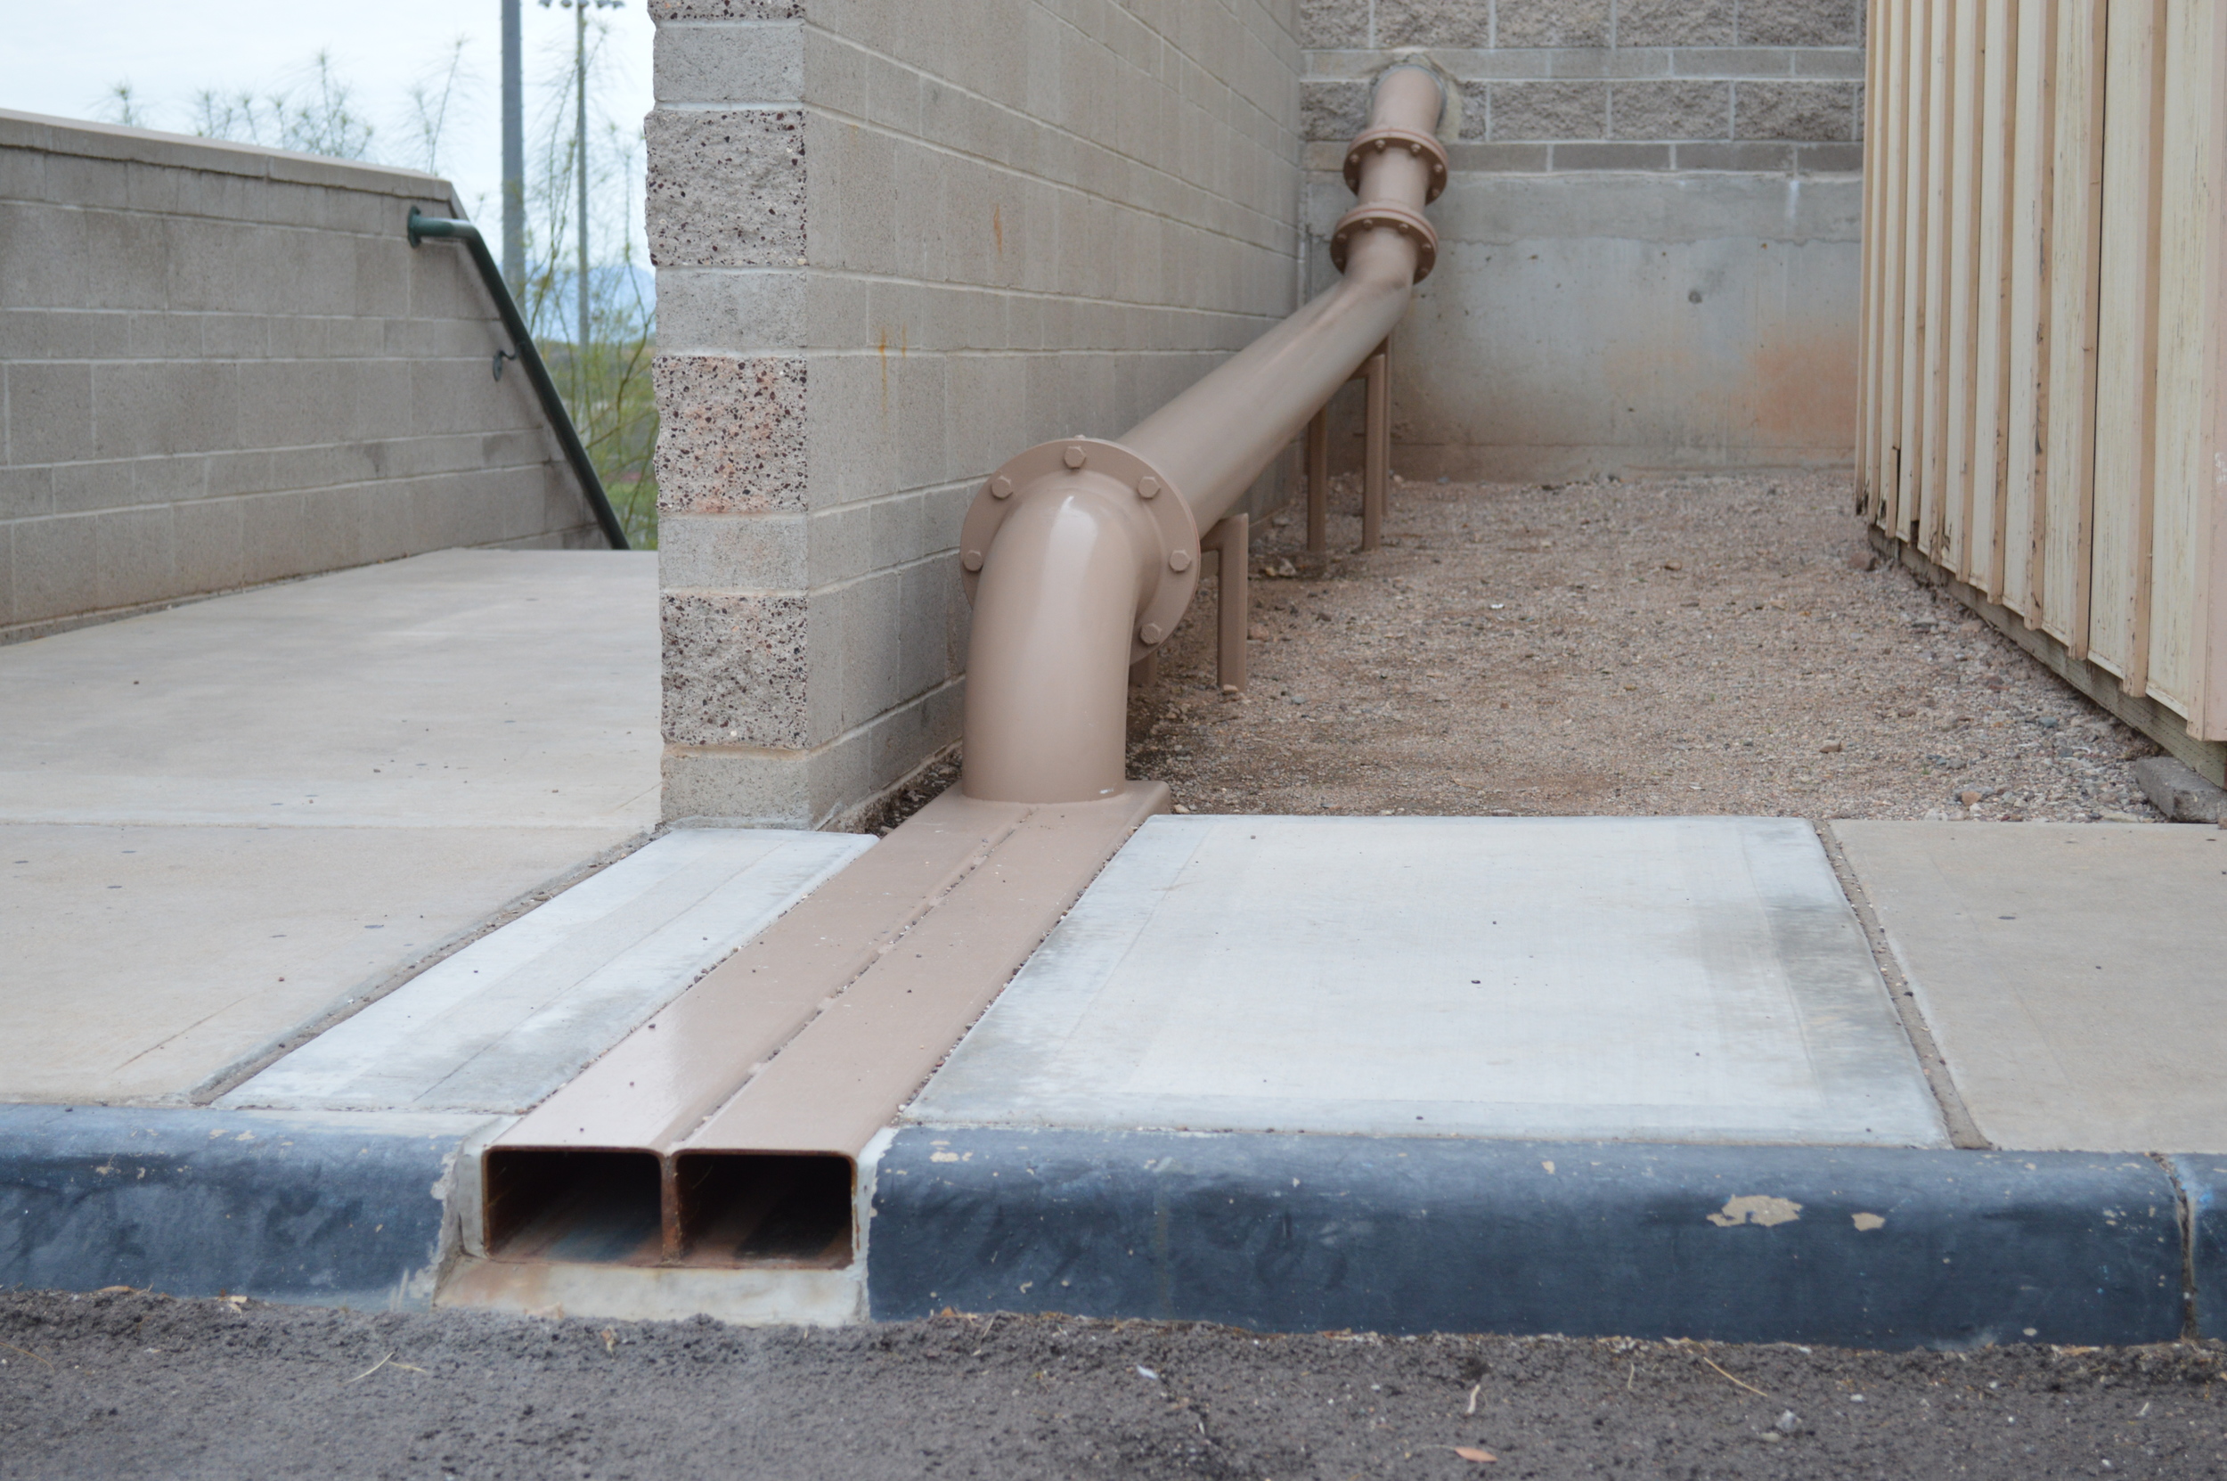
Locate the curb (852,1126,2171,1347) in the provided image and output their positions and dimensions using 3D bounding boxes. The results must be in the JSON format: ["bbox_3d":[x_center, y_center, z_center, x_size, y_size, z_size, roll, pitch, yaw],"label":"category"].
[{"bbox_3d":[0.305,0.382,2.708,0.977,0.118,0.163,0,6,8],"label":"curb"}]

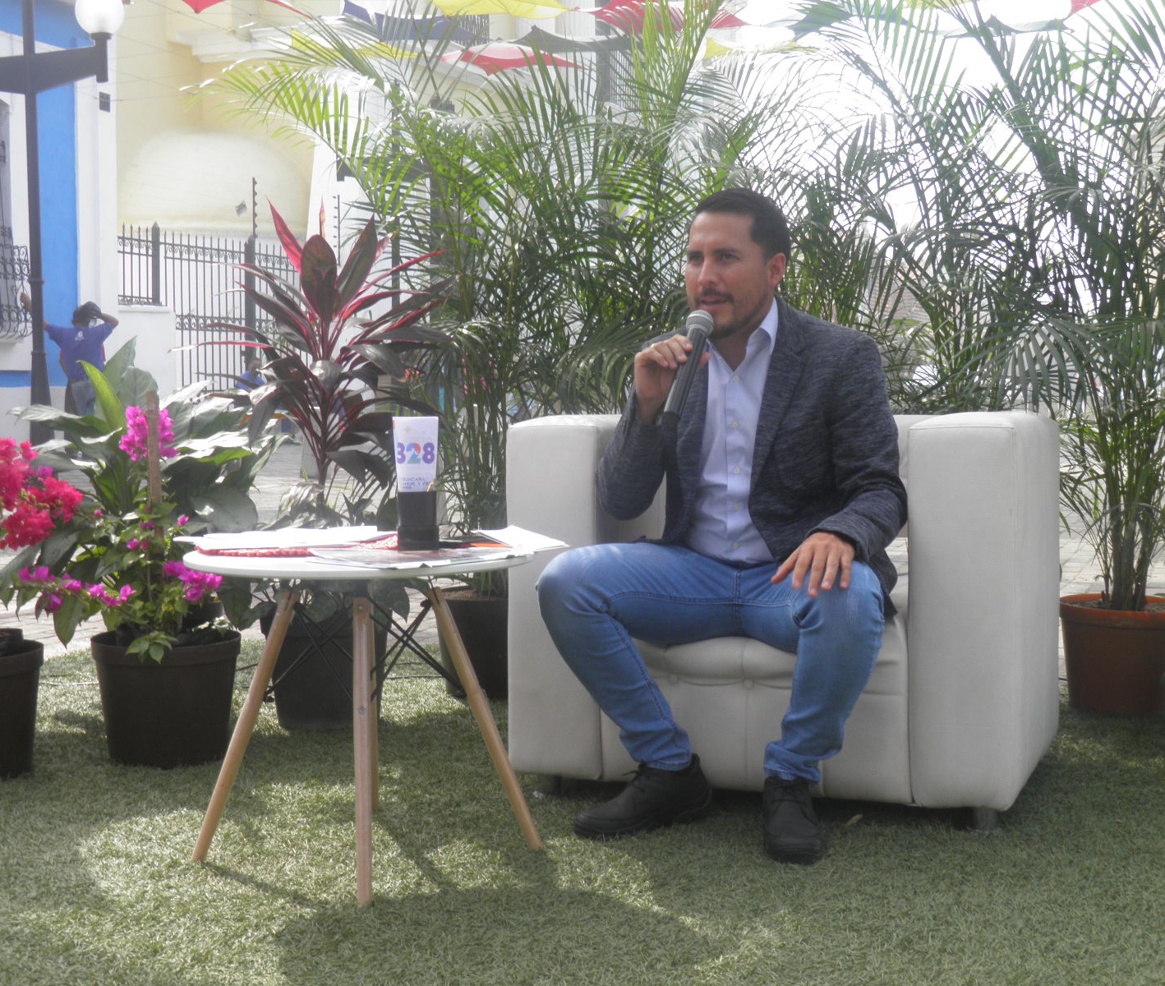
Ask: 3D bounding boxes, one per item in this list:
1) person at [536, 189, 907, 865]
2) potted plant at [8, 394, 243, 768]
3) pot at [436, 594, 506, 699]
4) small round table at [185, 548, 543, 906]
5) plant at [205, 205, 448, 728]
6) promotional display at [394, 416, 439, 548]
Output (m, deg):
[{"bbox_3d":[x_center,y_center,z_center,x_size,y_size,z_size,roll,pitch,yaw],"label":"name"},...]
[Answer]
[{"bbox_3d":[0.304,0.012,3.157,0.650,1.165,0.700,1,4,16],"label":"person"},{"bbox_3d":[-1.006,0.176,3.678,0.520,0.790,0.470,-1,4,-14],"label":"potted plant"},{"bbox_3d":[-0.213,0.391,4.363,0.330,0.265,0.330,-1,4,-3],"label":"pot"},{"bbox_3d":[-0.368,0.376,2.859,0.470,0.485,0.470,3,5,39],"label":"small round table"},{"bbox_3d":[-0.622,-0.075,4.053,0.580,1.240,0.550,-1,4,-9],"label":"plant"},{"bbox_3d":[-0.281,-0.020,2.844,0.077,0.232,0.055,-1,4,-7],"label":"promotional display"}]

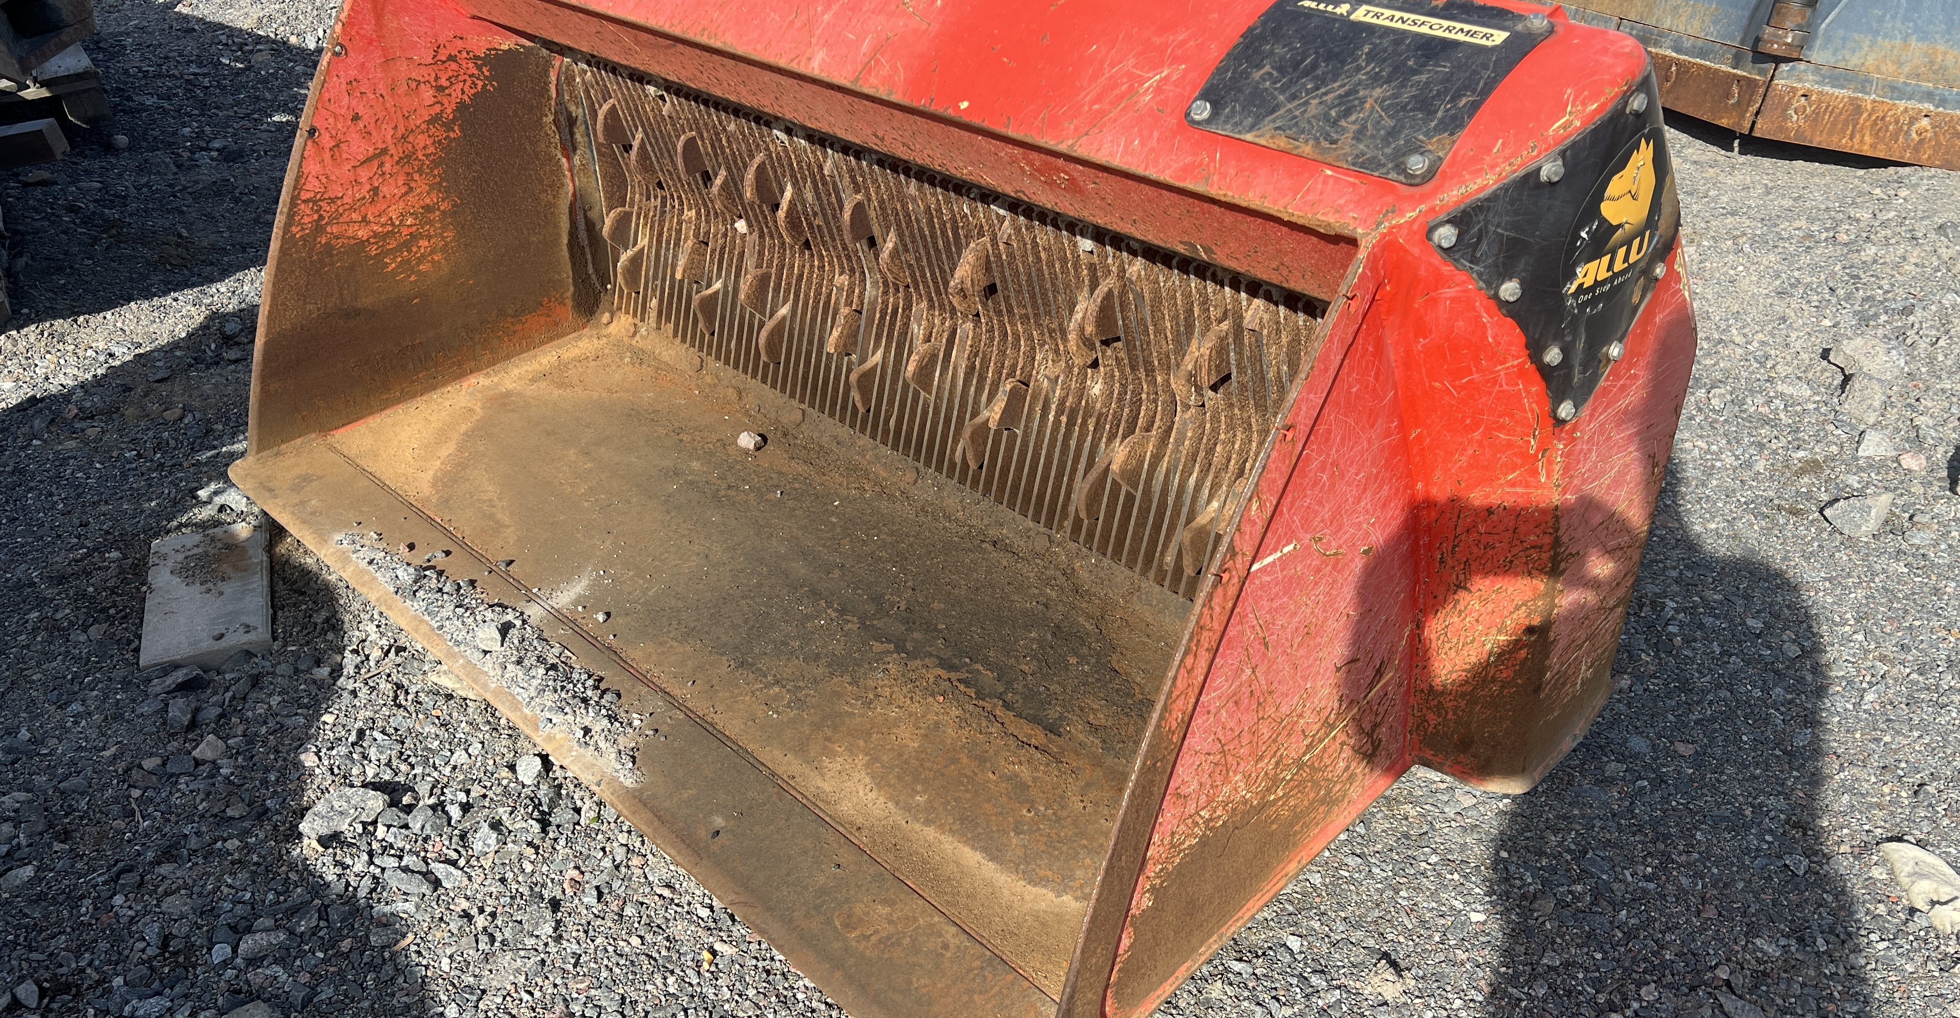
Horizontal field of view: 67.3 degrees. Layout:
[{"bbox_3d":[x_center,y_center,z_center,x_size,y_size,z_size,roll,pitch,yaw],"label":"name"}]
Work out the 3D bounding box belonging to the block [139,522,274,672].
[{"bbox_3d":[-1.289,0.154,2.467,0.178,0.055,0.355,-15,36,-17],"label":"block"}]

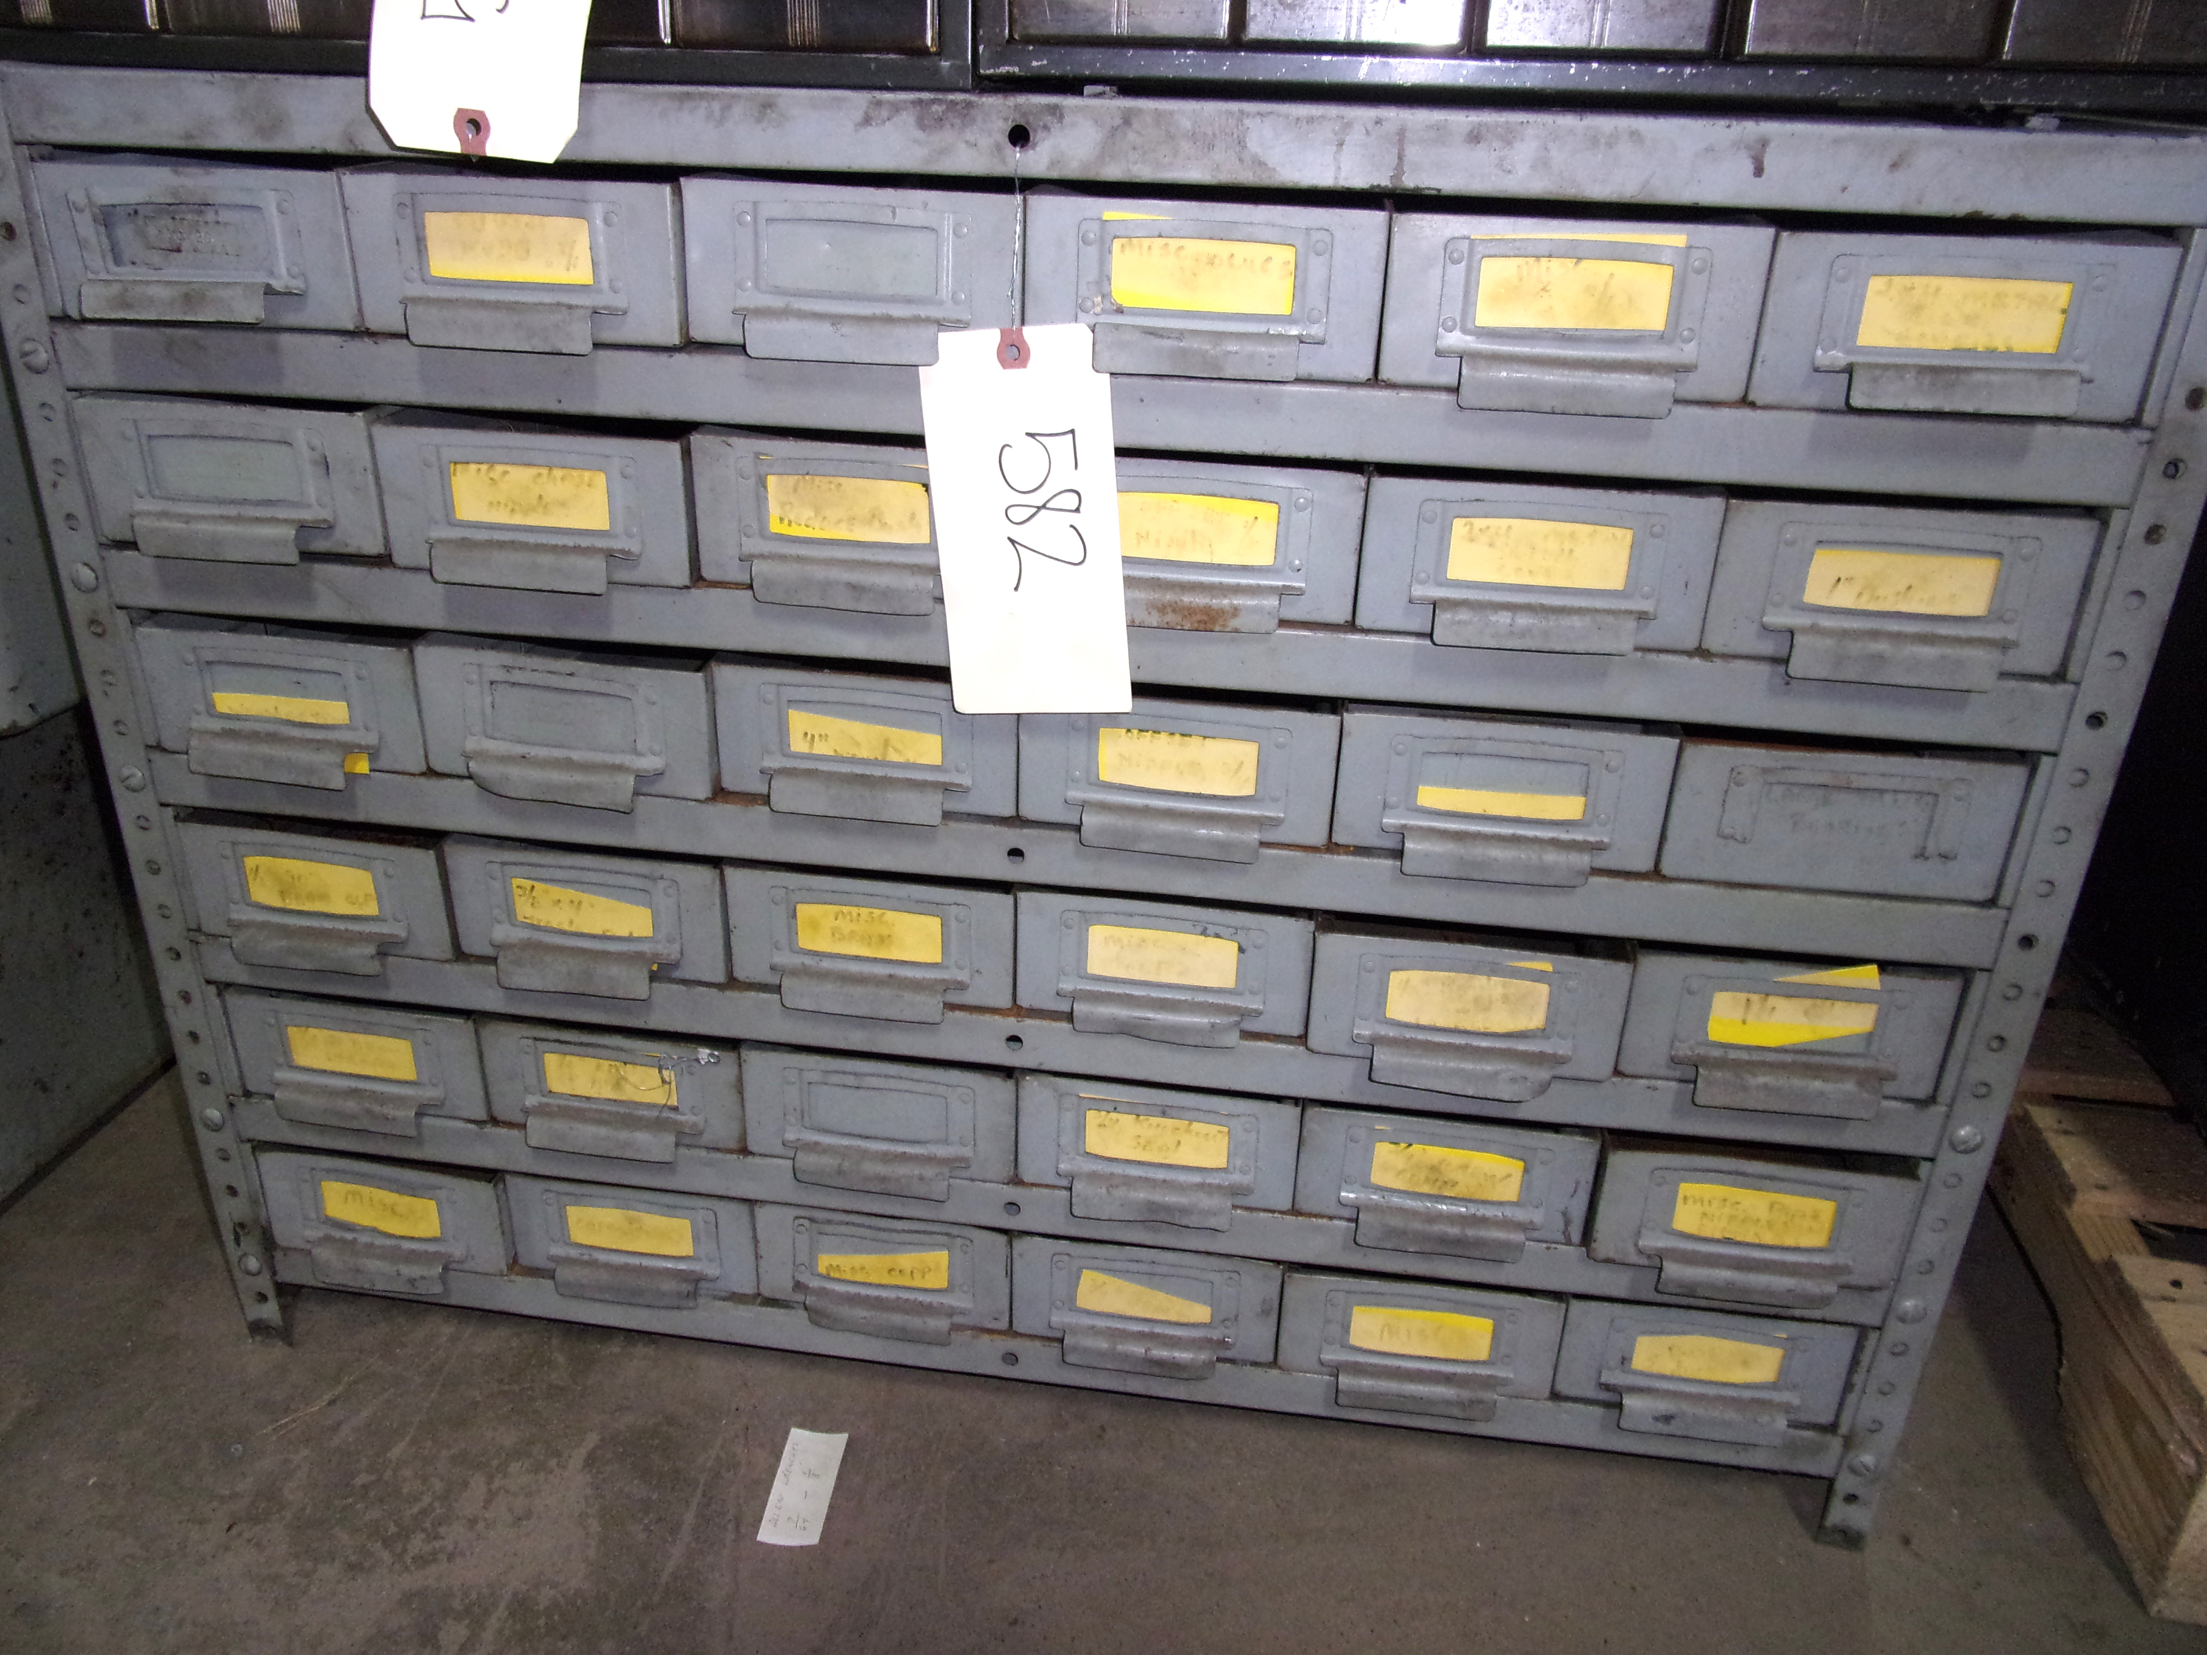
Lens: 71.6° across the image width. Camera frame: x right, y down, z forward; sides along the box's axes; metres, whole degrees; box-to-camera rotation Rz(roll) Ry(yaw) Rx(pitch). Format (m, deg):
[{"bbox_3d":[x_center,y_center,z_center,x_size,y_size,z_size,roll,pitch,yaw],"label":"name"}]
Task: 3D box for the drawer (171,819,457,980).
[{"bbox_3d":[-0.383,-0.016,0.892,0.140,0.065,0.290,5,24,6],"label":"drawer"}]

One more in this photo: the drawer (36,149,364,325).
[{"bbox_3d":[-0.373,-0.313,0.803,0.143,0.067,0.338,5,24,6],"label":"drawer"}]

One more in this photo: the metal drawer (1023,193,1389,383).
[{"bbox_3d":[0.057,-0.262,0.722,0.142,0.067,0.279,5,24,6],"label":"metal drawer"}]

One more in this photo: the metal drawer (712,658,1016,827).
[{"bbox_3d":[-0.093,-0.087,0.816,0.142,0.067,0.279,5,24,6],"label":"metal drawer"}]

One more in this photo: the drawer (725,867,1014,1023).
[{"bbox_3d":[-0.097,0.005,0.858,0.142,0.065,0.290,5,24,6],"label":"drawer"}]

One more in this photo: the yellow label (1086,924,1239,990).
[{"bbox_3d":[0.028,0.062,0.732,0.073,0.026,0.002,5,24,6],"label":"yellow label"}]

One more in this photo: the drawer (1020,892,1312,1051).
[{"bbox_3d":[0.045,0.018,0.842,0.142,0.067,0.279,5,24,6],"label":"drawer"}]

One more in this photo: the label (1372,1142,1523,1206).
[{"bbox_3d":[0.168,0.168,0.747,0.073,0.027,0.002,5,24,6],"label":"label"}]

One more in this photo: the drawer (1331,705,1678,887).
[{"bbox_3d":[0.192,-0.068,0.793,0.142,0.066,0.309,5,24,6],"label":"drawer"}]

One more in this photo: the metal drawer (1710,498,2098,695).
[{"bbox_3d":[0.335,-0.145,0.728,0.141,0.063,0.290,5,24,6],"label":"metal drawer"}]

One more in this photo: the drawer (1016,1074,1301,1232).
[{"bbox_3d":[0.043,0.112,0.878,0.142,0.067,0.279,5,24,6],"label":"drawer"}]

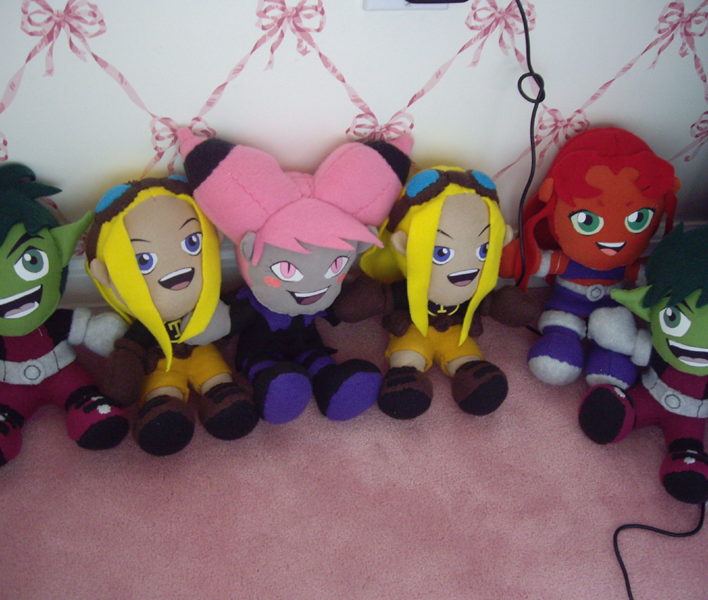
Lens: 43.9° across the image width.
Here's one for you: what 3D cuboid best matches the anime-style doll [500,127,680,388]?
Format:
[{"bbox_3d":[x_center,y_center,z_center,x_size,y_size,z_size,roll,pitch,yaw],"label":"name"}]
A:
[{"bbox_3d":[0.228,-0.043,0.836,0.155,0.243,0.150,-2,39,-10],"label":"anime-style doll"}]

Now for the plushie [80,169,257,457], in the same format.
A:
[{"bbox_3d":[-0.154,0.005,0.754,0.155,0.210,0.172,-10,41,-18],"label":"plushie"}]

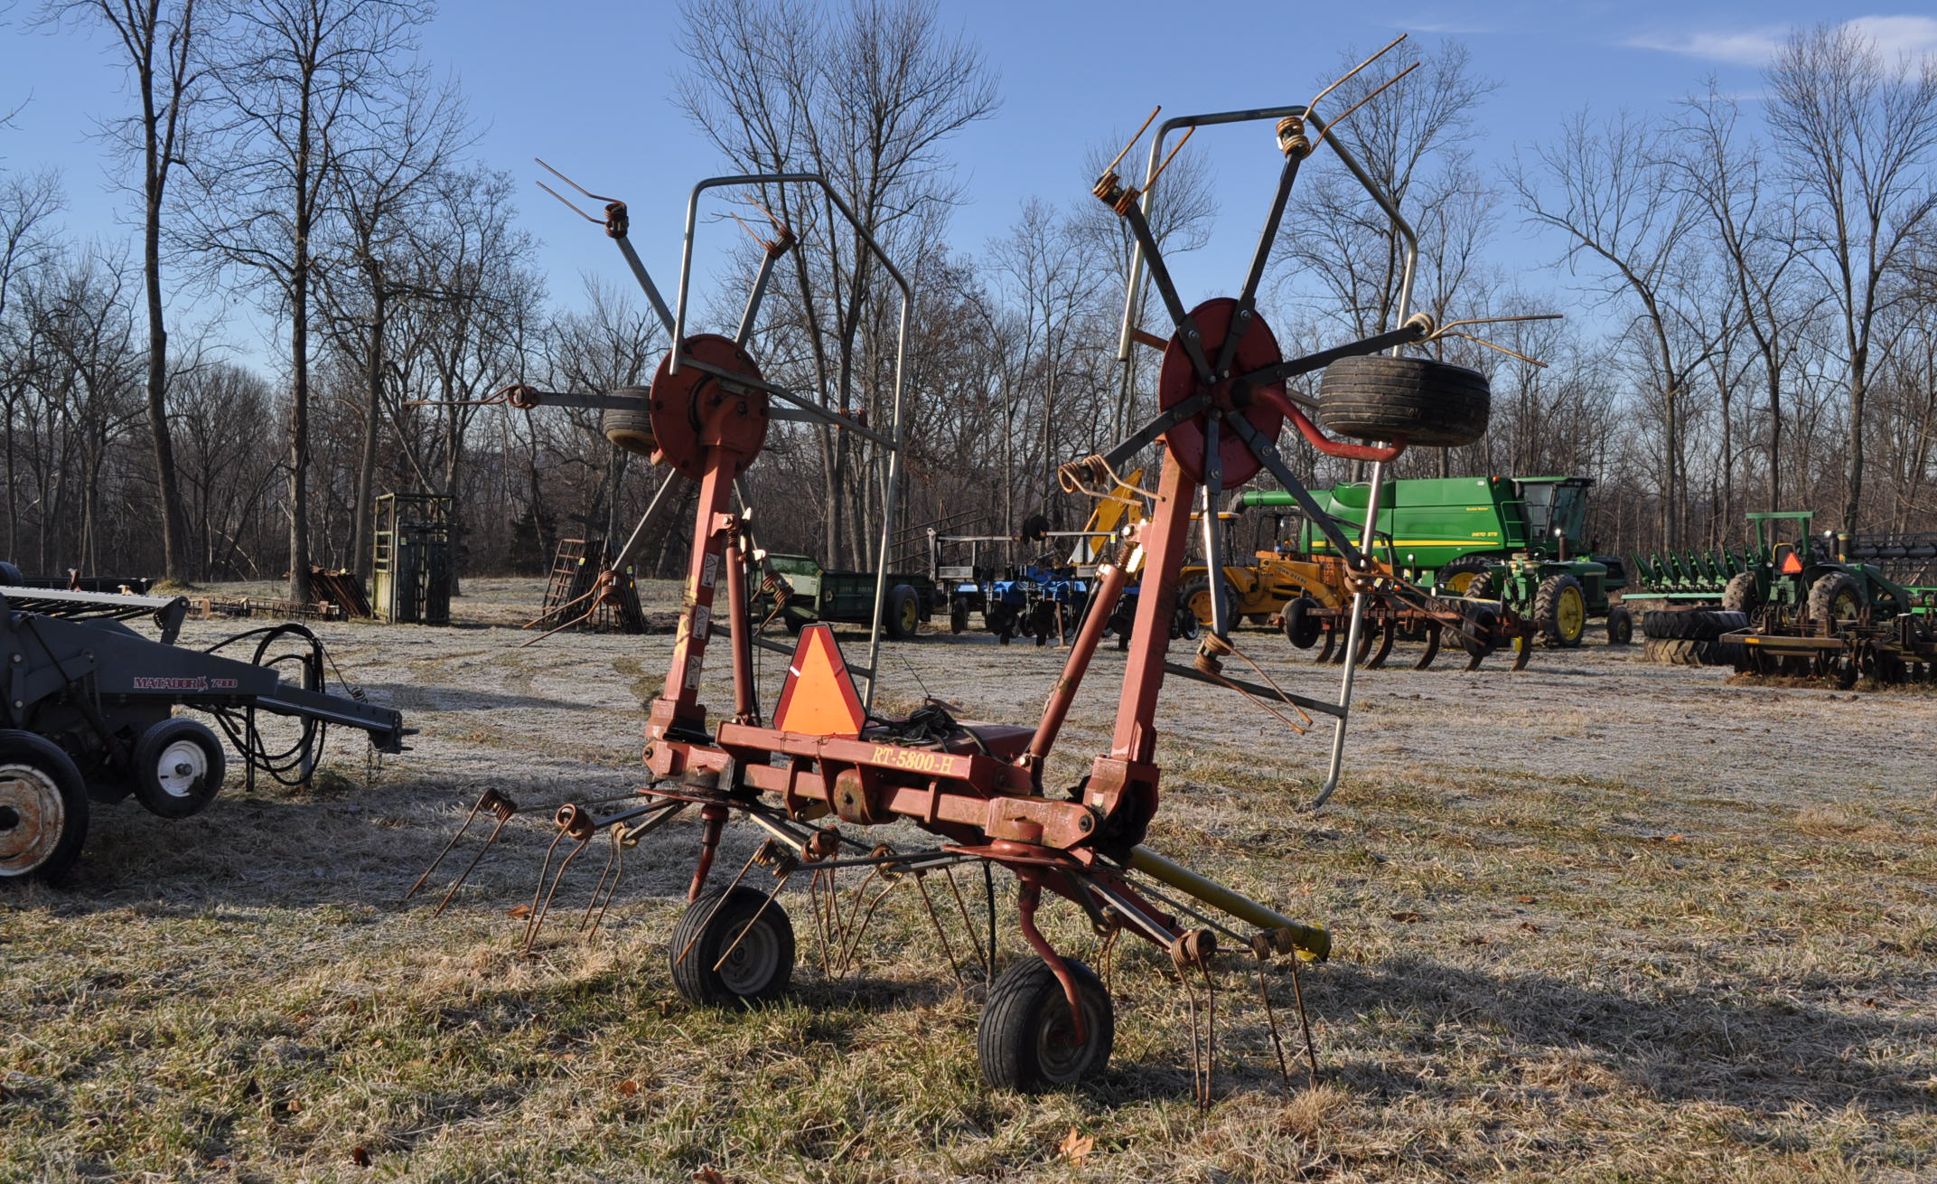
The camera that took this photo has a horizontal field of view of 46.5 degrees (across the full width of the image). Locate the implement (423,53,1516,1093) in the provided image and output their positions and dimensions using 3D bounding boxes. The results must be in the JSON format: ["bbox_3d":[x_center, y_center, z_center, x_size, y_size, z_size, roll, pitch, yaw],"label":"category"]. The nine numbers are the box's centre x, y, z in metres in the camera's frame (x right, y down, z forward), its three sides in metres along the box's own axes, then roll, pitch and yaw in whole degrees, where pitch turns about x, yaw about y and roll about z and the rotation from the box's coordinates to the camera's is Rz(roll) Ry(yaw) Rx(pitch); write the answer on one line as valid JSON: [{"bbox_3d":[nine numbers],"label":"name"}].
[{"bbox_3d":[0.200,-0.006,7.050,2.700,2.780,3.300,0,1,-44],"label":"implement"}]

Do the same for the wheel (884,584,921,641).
[{"bbox_3d":[-1.067,0.335,37.000,0.240,0.900,0.900,2,1,26],"label":"wheel"}]

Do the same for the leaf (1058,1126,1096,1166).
[{"bbox_3d":[0.270,1.373,5.595,0.088,0.085,0.060,1,1,3],"label":"leaf"}]

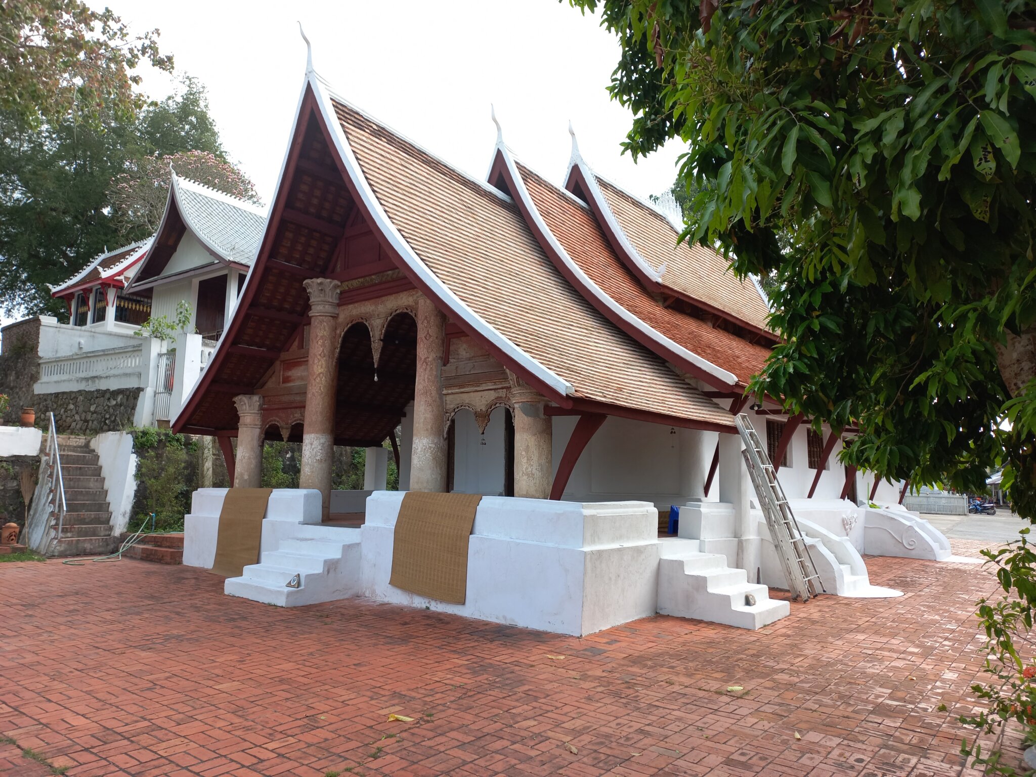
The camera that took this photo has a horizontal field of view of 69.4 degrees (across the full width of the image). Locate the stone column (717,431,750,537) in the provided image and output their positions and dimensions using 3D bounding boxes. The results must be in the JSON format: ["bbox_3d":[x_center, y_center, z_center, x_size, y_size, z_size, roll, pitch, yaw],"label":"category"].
[{"bbox_3d":[3.220,1.442,11.108,0.330,1.480,0.330,-4,-9,38],"label":"stone column"}]

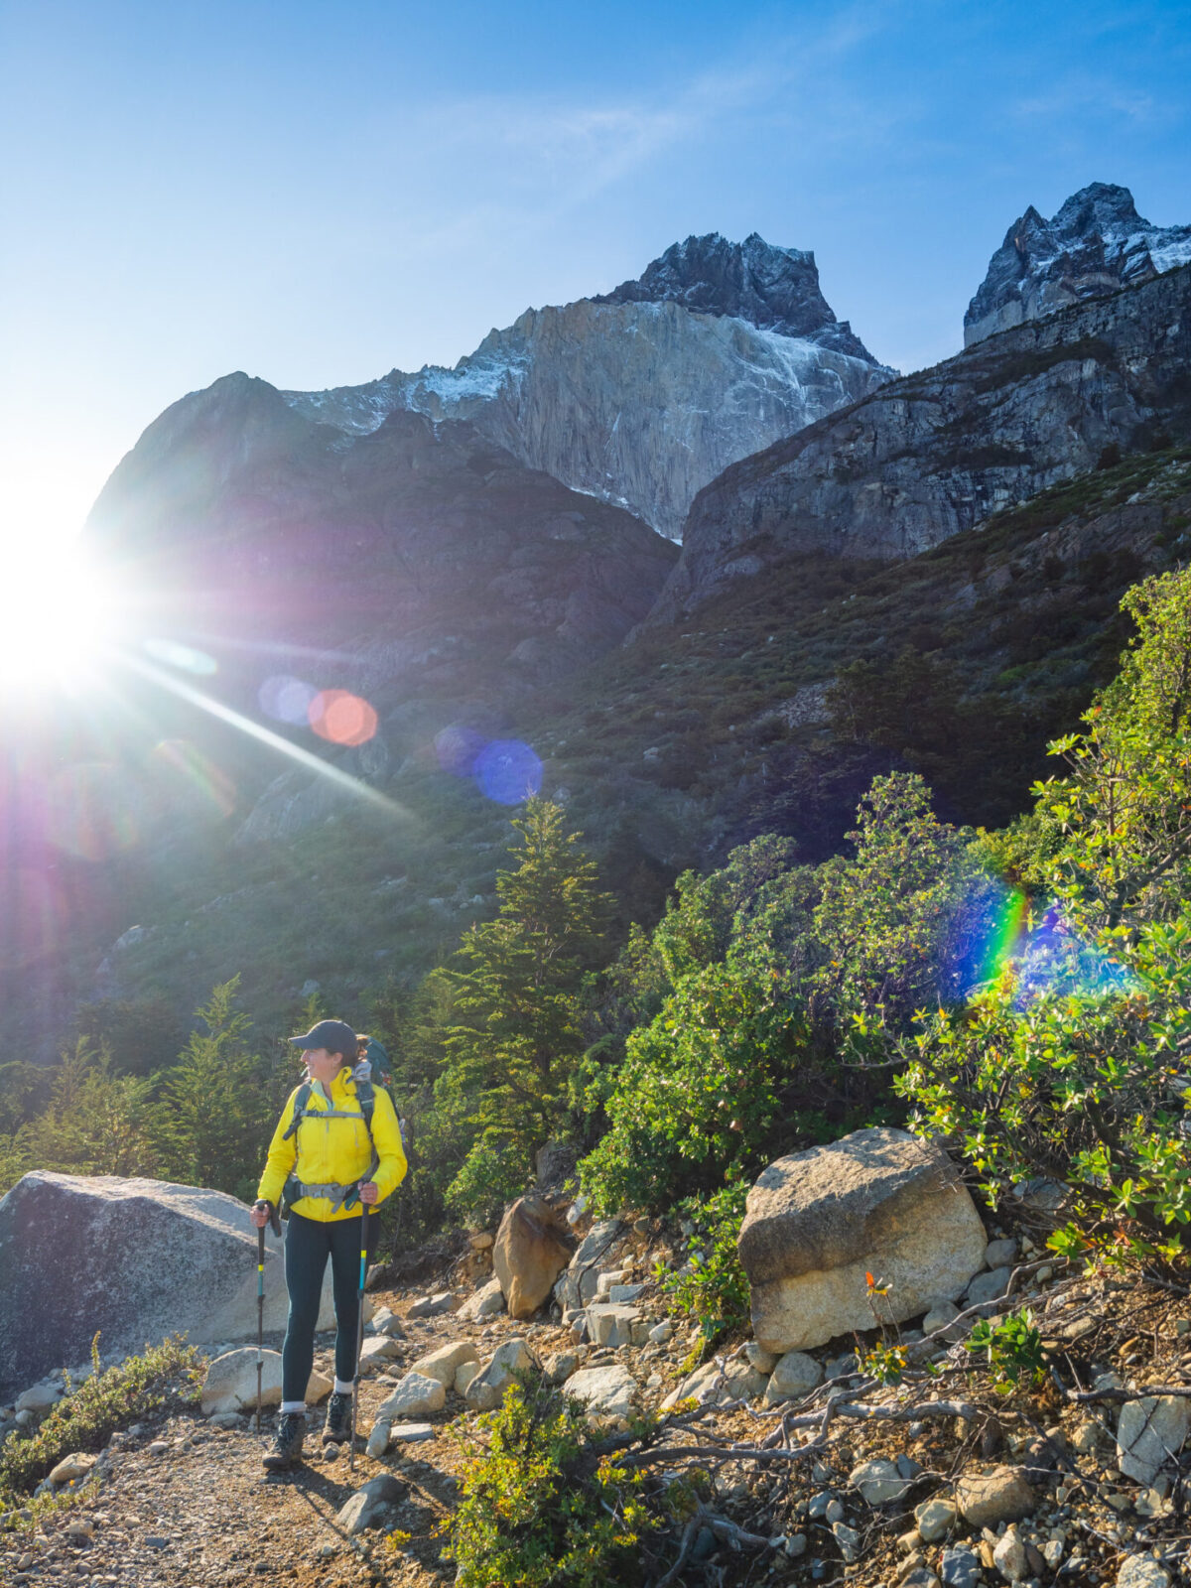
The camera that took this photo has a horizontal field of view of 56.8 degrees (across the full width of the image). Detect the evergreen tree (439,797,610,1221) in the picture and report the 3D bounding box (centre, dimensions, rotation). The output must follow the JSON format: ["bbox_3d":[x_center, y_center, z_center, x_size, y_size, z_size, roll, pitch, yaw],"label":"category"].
[{"bbox_3d":[-0.624,1.829,9.732,1.522,3.681,1.522,1,-12,-4],"label":"evergreen tree"}]

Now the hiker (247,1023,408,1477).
[{"bbox_3d":[-1.117,1.826,4.659,0.600,1.720,0.600,-3,-12,13],"label":"hiker"}]

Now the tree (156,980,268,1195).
[{"bbox_3d":[-3.880,3.019,11.115,1.246,2.315,1.246,4,-13,-18],"label":"tree"}]

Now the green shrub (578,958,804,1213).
[{"bbox_3d":[0.672,2.031,7.747,1.549,1.732,1.549,-1,-12,5],"label":"green shrub"}]

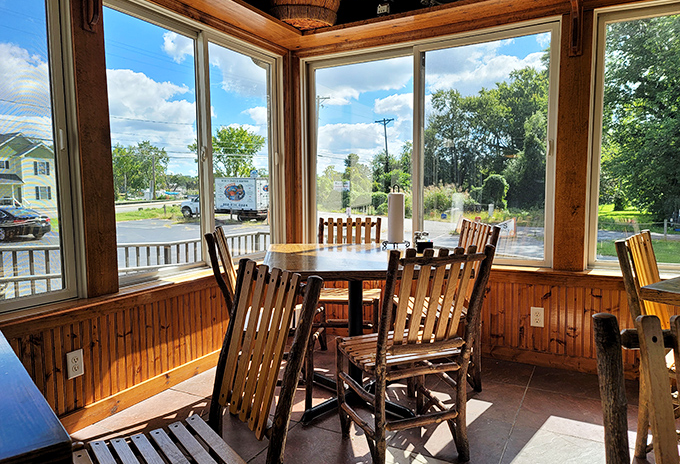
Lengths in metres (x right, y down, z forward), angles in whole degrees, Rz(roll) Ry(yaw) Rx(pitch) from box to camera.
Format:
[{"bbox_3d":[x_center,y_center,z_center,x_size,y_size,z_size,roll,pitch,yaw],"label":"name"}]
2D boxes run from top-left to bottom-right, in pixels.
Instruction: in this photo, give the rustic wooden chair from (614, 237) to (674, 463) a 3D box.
[{"bbox_3d":[1.431,0.450,1.962,0.439,0.888,0.524,-5,6,-42],"label":"rustic wooden chair"}]

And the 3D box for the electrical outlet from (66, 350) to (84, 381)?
[{"bbox_3d":[-1.184,0.593,2.200,0.008,0.115,0.071,2,5,28],"label":"electrical outlet"}]

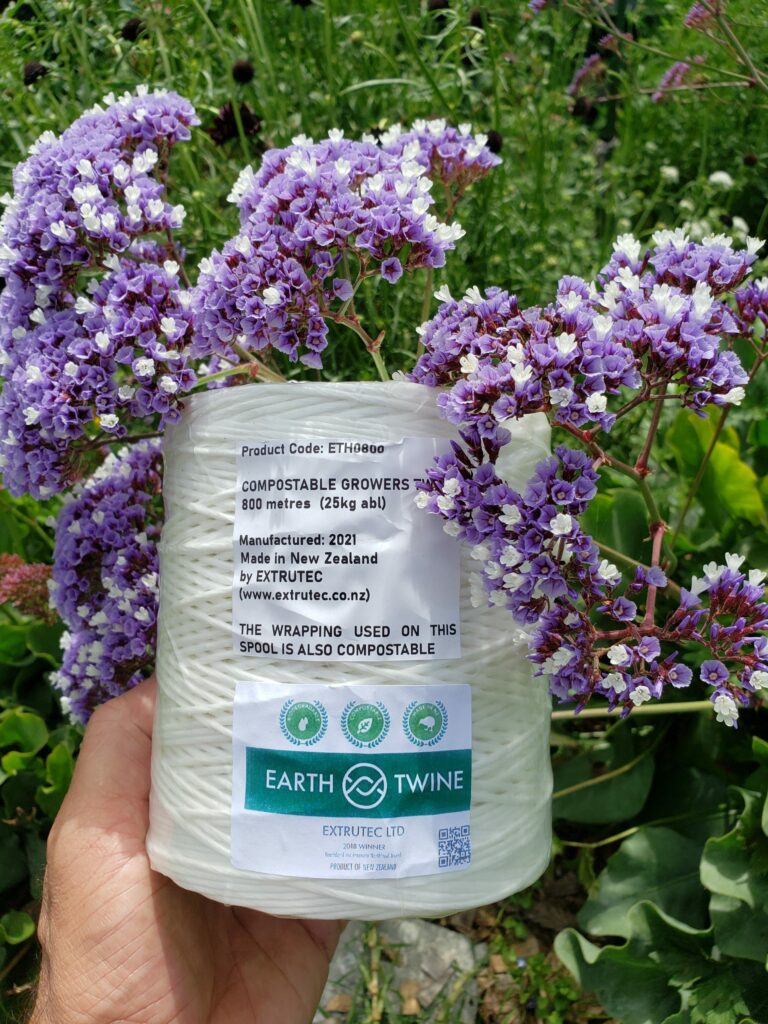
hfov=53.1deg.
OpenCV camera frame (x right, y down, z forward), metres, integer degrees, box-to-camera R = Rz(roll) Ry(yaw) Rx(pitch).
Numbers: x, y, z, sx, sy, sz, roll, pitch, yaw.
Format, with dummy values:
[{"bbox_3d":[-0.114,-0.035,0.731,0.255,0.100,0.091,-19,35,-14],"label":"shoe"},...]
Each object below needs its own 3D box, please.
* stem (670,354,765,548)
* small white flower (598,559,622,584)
[{"bbox_3d":[0.182,-0.033,0.420,0.006,0.122,0.006,25,12,0],"label":"stem"},{"bbox_3d":[0.071,0.019,0.242,0.007,0.008,0.007,-4,14,-16],"label":"small white flower"}]

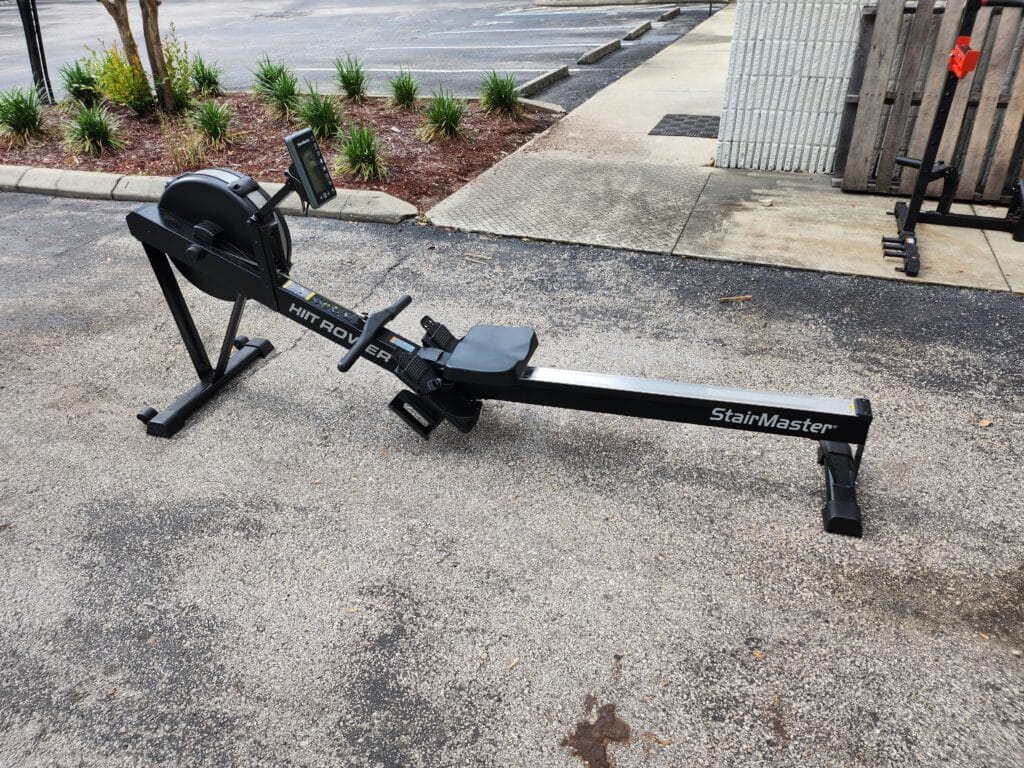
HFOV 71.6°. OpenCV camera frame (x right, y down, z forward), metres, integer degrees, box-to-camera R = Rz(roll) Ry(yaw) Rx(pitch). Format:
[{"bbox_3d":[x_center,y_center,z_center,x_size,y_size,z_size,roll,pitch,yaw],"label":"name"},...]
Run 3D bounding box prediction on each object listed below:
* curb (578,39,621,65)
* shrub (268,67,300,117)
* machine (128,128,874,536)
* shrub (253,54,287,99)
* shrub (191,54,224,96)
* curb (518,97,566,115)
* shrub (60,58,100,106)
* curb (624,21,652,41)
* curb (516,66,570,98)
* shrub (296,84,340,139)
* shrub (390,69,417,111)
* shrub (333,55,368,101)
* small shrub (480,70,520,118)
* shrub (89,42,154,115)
[{"bbox_3d":[1.335,-4.953,10.560,0.170,0.125,1.830,11,34,19],"label":"curb"},{"bbox_3d":[-2.158,-2.796,6.761,0.304,0.419,0.304,-1,32,0],"label":"shrub"},{"bbox_3d":[-0.117,-0.235,2.133,2.347,0.960,0.644,9,34,16],"label":"machine"},{"bbox_3d":[-2.577,-3.228,7.438,0.388,0.427,0.388,-10,33,-15],"label":"shrub"},{"bbox_3d":[-3.340,-3.350,7.668,0.367,0.420,0.367,-13,34,-18],"label":"shrub"},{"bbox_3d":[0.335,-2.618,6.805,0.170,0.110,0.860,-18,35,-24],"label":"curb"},{"bbox_3d":[-4.530,-3.126,7.334,0.434,0.432,0.434,-18,35,-25],"label":"shrub"},{"bbox_3d":[2.262,-6.314,12.670,0.170,0.125,1.830,11,34,19],"label":"curb"},{"bbox_3d":[0.366,-3.578,8.363,0.150,0.125,1.717,11,34,19],"label":"curb"},{"bbox_3d":[-1.643,-2.295,5.884,0.390,0.439,0.390,-9,33,-12],"label":"shrub"},{"bbox_3d":[-1.071,-2.894,6.890,0.291,0.380,0.291,-5,32,-7],"label":"shrub"},{"bbox_3d":[-1.673,-3.209,7.381,0.332,0.433,0.332,-1,32,0],"label":"shrub"},{"bbox_3d":[-0.100,-2.698,6.558,0.378,0.382,0.378,-1,32,0],"label":"small shrub"},{"bbox_3d":[-3.833,-3.007,6.969,0.645,0.625,0.548,-1,32,0],"label":"shrub"}]

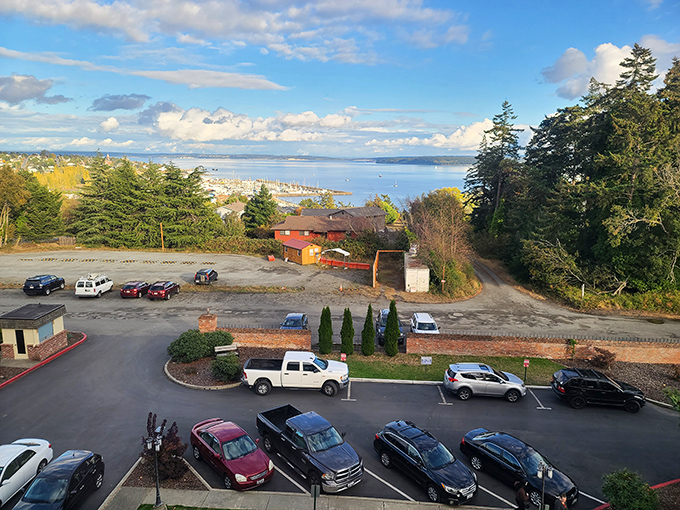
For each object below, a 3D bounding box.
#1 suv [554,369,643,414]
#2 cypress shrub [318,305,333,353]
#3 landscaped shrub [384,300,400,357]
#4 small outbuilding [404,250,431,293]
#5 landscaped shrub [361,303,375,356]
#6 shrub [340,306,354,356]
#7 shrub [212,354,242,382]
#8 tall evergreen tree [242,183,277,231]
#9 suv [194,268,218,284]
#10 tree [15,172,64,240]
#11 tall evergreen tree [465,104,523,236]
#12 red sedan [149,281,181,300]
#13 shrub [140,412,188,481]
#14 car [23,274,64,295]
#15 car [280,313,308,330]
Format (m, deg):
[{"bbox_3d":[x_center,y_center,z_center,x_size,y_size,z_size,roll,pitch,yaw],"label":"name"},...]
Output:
[{"bbox_3d":[14.604,7.538,27.575,4.670,1.720,1.870,2,11,8],"label":"suv"},{"bbox_3d":[-0.970,5.140,33.650,1.000,3.330,1.000,0,11,0],"label":"cypress shrub"},{"bbox_3d":[3.570,4.970,33.280,1.040,3.830,1.040,0,11,0],"label":"landscaped shrub"},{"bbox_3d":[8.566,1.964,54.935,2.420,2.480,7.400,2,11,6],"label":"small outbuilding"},{"bbox_3d":[1.960,5.080,33.350,0.930,3.580,0.930,0,11,0],"label":"landscaped shrub"},{"bbox_3d":[0.544,5.128,33.386,0.970,3.350,0.970,1,11,0],"label":"shrub"},{"bbox_3d":[-6.920,6.820,29.900,1.800,1.480,1.800,0,11,0],"label":"shrub"},{"bbox_3d":[-15.080,-8.524,92.000,6.300,10.000,6.300,1,11,0],"label":"tall evergreen tree"},{"bbox_3d":[-15.290,2.136,56.231,1.780,1.680,4.500,0,11,-1],"label":"suv"},{"bbox_3d":[-48.952,-7.803,80.019,7.300,11.200,7.300,1,11,0],"label":"tree"},{"bbox_3d":[25.646,-13.300,79.581,8.750,22.210,8.313,0,11,0],"label":"tall evergreen tree"},{"bbox_3d":[-17.836,3.462,50.169,1.820,1.620,4.650,1,11,1],"label":"red sedan"},{"bbox_3d":[-7.440,8.060,20.750,1.950,2.550,1.950,0,11,0],"label":"shrub"},{"bbox_3d":[-30.333,3.122,50.534,1.920,1.800,4.800,0,11,-1],"label":"car"},{"bbox_3d":[-3.505,5.486,38.308,1.770,1.450,4.500,1,11,3],"label":"car"}]

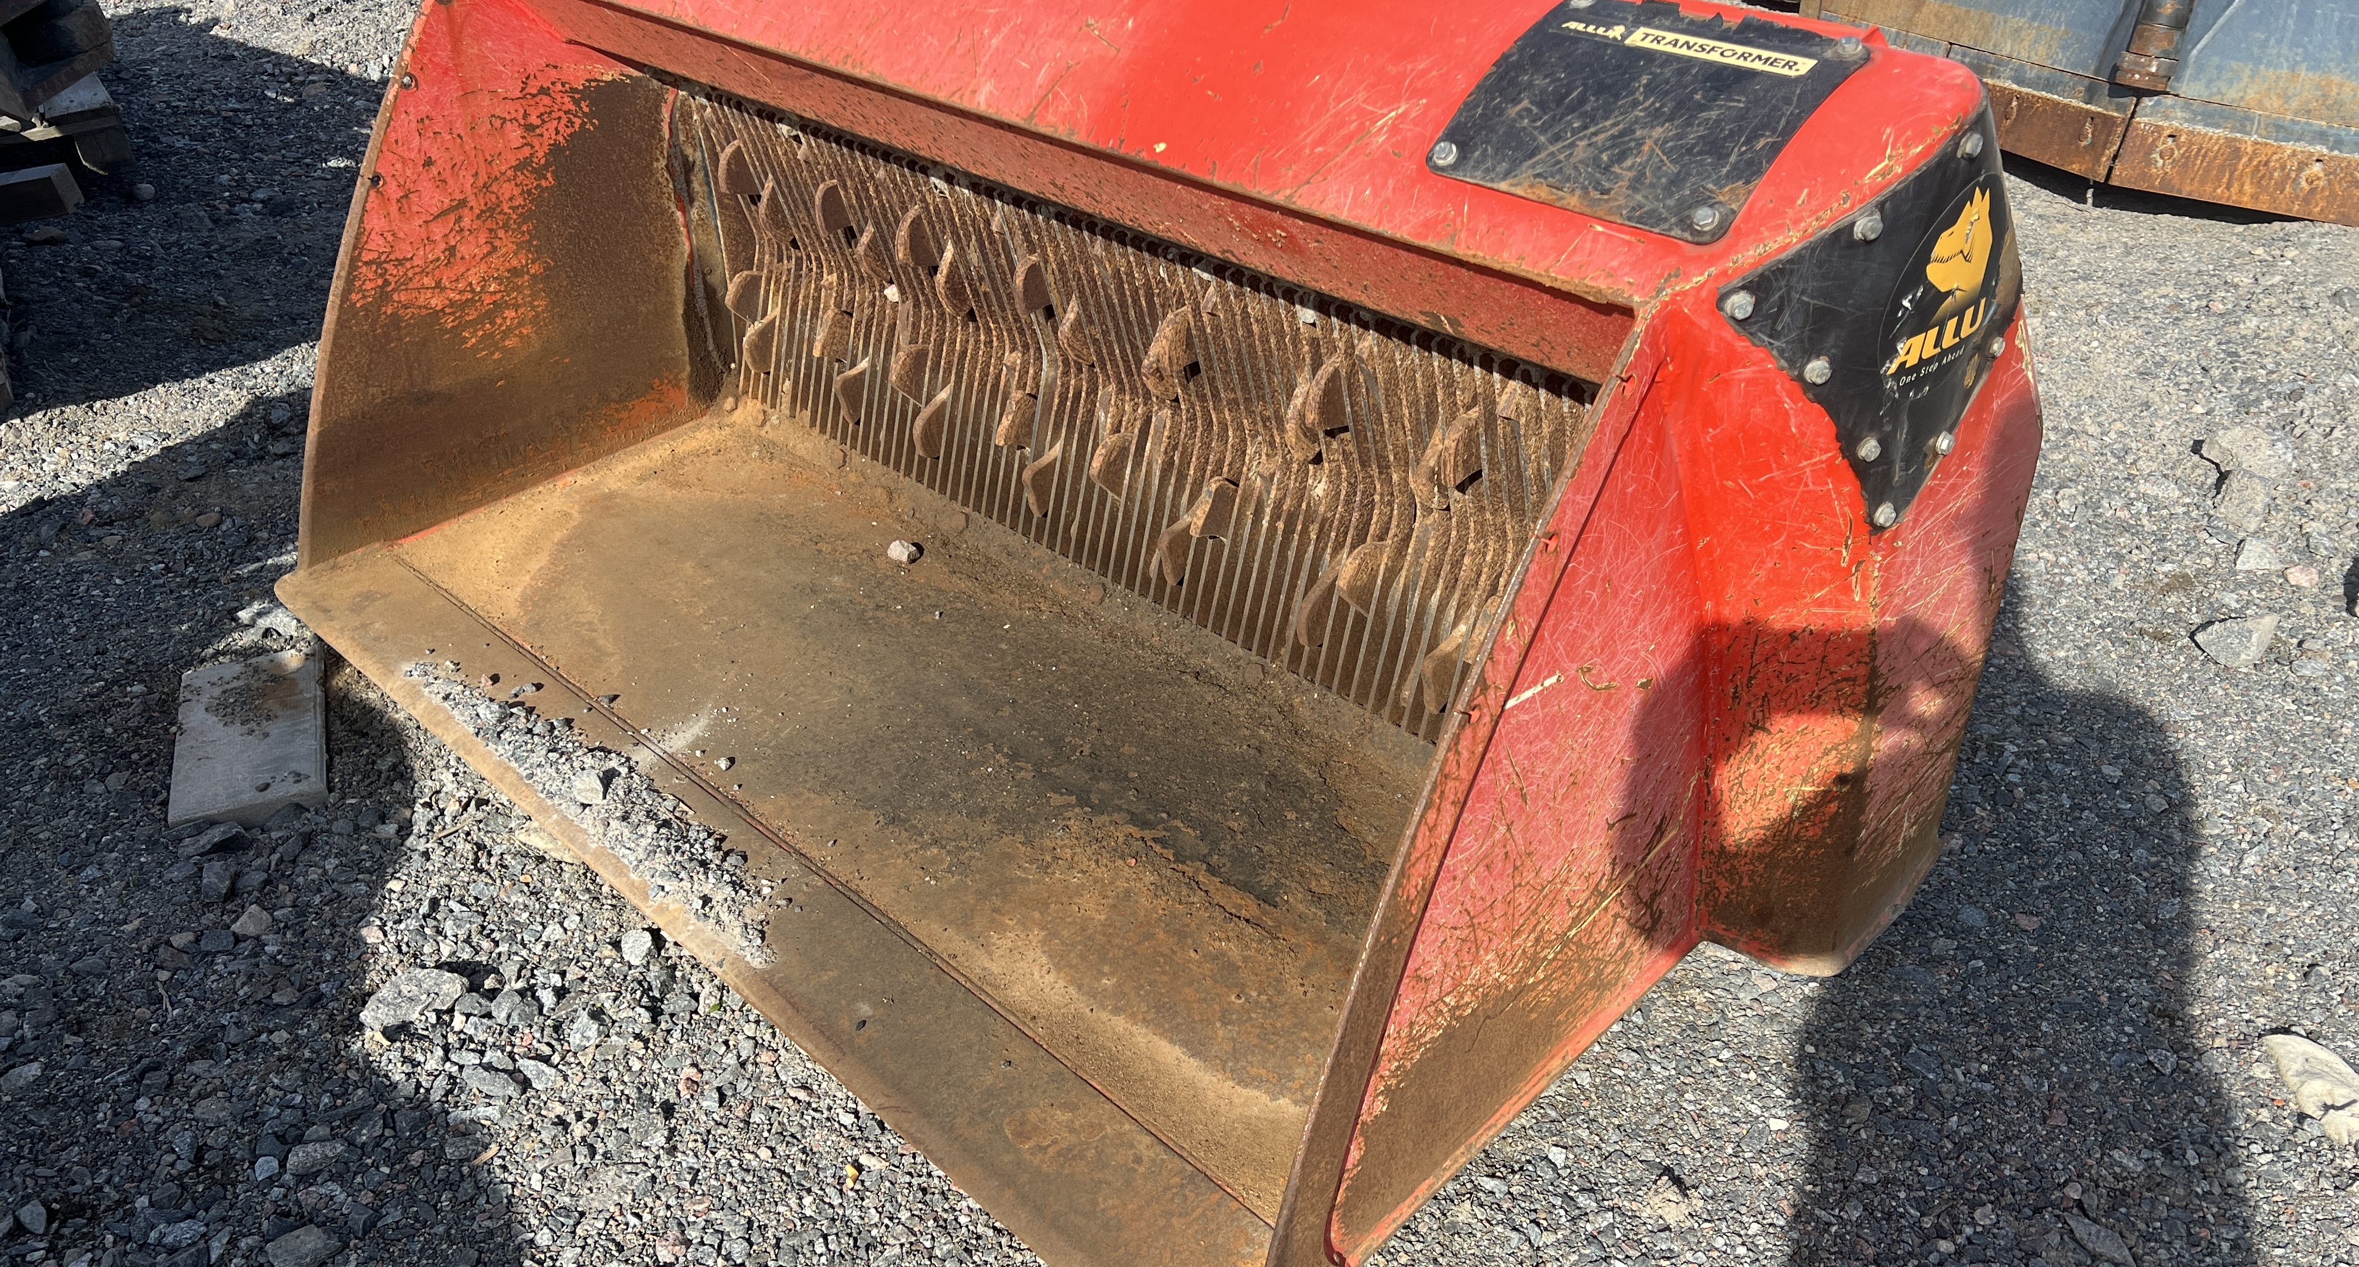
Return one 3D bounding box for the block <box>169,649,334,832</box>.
[{"bbox_3d":[-1.289,0.154,2.467,0.178,0.055,0.355,-15,36,-17],"label":"block"}]

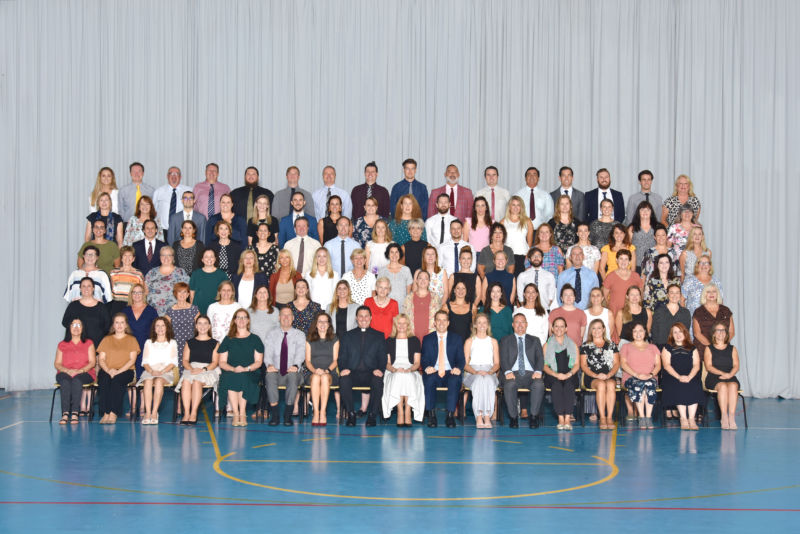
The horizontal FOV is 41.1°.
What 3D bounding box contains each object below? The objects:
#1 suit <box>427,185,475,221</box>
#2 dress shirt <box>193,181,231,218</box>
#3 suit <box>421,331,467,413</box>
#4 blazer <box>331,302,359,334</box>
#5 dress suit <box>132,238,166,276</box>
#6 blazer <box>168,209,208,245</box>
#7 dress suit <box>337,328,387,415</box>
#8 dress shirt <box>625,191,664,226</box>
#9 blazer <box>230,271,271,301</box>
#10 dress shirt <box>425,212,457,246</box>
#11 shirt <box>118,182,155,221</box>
[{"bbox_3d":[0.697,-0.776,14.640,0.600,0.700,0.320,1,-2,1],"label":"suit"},{"bbox_3d":[-2.572,-0.847,14.590,0.530,0.660,0.310,1,-2,-5],"label":"dress shirt"},{"bbox_3d":[0.507,1.232,12.570,0.540,0.930,0.640,1,-2,1],"label":"suit"},{"bbox_3d":[-0.680,0.738,13.241,0.450,0.620,0.270,1,-2,-2],"label":"blazer"},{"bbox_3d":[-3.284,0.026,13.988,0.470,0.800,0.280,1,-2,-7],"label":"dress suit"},{"bbox_3d":[-2.836,-0.400,14.209,0.520,0.720,0.300,1,-2,-5],"label":"blazer"},{"bbox_3d":[-0.444,1.237,12.622,0.560,1.010,0.620,1,-2,-1],"label":"dress suit"},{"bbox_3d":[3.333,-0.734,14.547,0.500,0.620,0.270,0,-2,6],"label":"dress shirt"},{"bbox_3d":[-1.916,0.394,13.690,0.500,0.660,0.290,1,-2,-3],"label":"blazer"},{"bbox_3d":[0.580,-0.394,14.290,0.470,0.660,0.280,1,-2,1],"label":"dress shirt"},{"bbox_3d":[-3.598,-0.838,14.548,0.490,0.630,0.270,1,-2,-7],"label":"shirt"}]

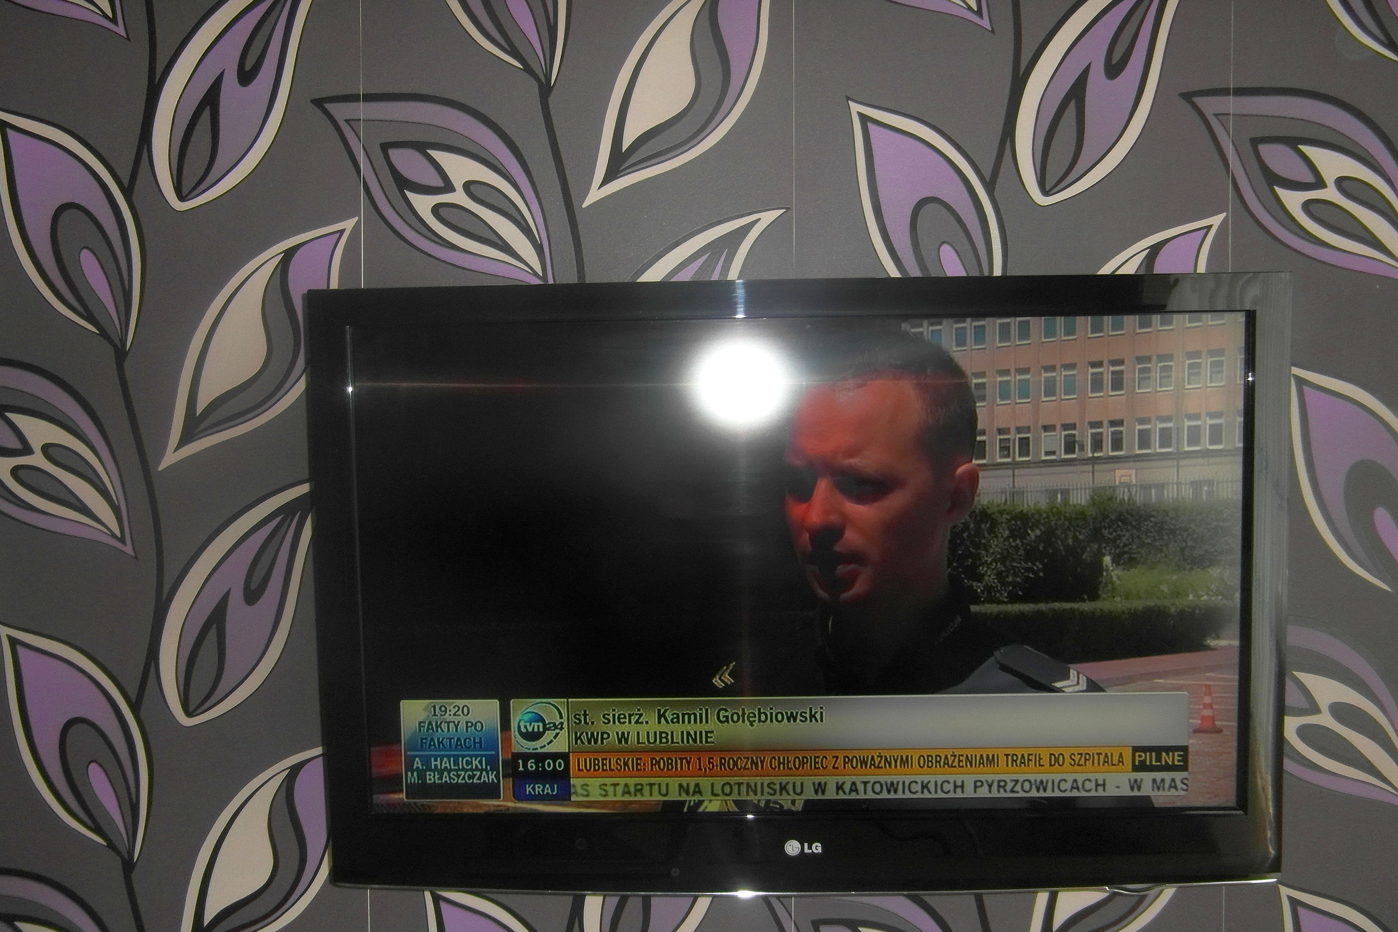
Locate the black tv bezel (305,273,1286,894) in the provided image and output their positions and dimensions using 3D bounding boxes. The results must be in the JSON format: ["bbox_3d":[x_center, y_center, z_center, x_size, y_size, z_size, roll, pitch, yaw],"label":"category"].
[{"bbox_3d":[0.106,0.133,1.066,1.026,0.657,0.080,-1,4,1],"label":"black tv bezel"}]

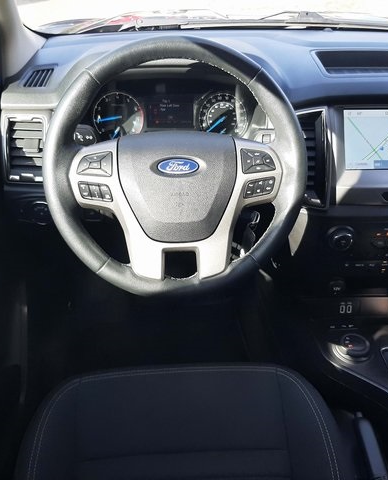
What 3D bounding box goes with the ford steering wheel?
[{"bbox_3d":[-0.028,-0.110,0.713,0.380,0.375,0.100,-1,9,-1],"label":"ford steering wheel"}]

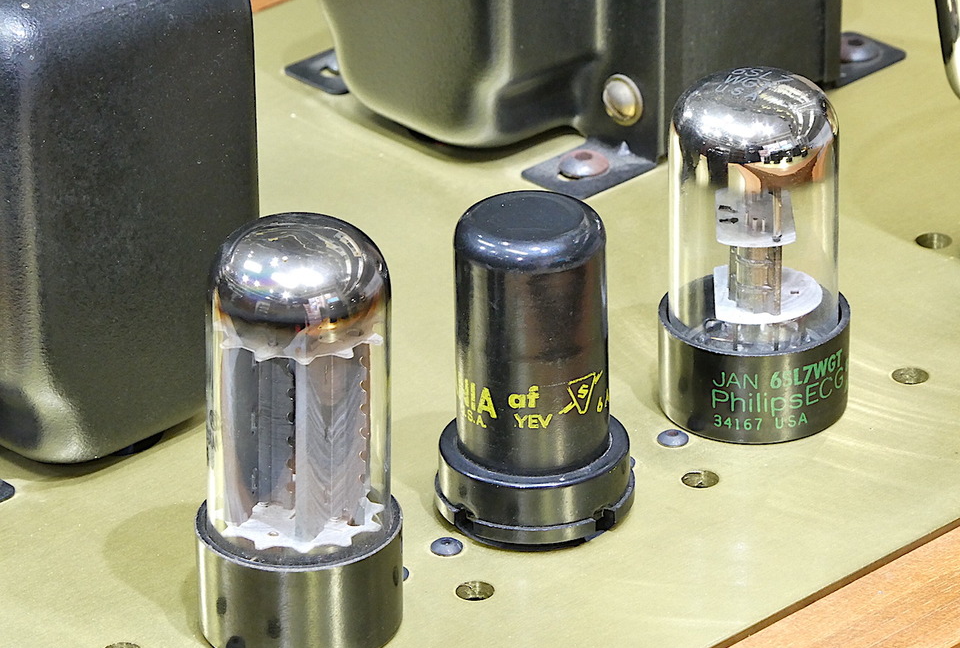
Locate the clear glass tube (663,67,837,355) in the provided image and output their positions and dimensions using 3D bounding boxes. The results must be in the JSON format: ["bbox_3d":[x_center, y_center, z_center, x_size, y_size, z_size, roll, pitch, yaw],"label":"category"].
[{"bbox_3d":[0.046,-0.021,0.933,0.029,0.044,0.029,-1,28,0],"label":"clear glass tube"}]

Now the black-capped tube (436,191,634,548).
[{"bbox_3d":[0.009,0.005,0.909,0.033,0.054,0.033,-1,28,0],"label":"black-capped tube"}]

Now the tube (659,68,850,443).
[{"bbox_3d":[0.047,-0.014,0.937,0.032,0.061,0.032,-1,28,0],"label":"tube"}]

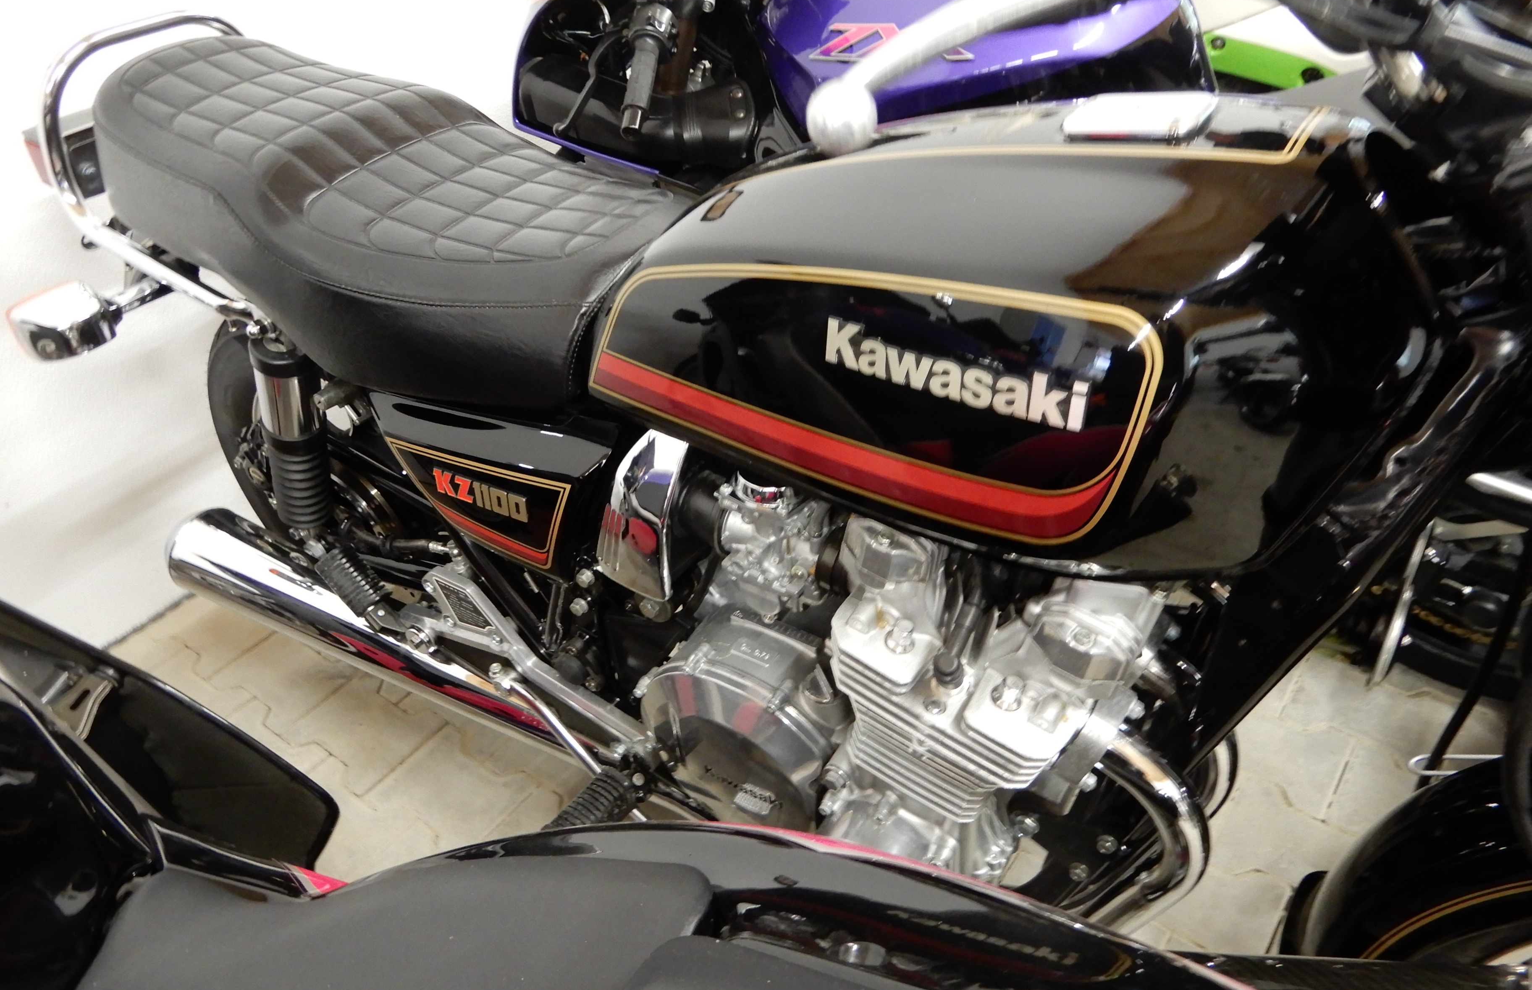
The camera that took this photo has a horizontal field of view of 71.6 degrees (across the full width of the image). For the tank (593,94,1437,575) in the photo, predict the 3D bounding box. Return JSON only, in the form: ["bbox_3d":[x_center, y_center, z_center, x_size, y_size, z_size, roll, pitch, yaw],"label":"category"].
[{"bbox_3d":[0.148,-0.181,0.838,0.635,0.284,0.304,16,44,24],"label":"tank"}]

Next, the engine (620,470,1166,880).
[{"bbox_3d":[0.149,0.101,1.090,0.475,0.525,0.470,16,44,24],"label":"engine"}]

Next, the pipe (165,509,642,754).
[{"bbox_3d":[-0.388,0.182,1.238,0.750,0.112,0.112,18,45,20],"label":"pipe"}]

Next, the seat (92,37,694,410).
[{"bbox_3d":[-0.404,-0.299,1.129,0.770,0.257,0.280,16,44,24],"label":"seat"}]

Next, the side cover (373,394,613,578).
[{"bbox_3d":[-0.289,-0.019,1.101,0.335,0.190,0.077,16,44,24],"label":"side cover"}]

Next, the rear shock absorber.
[{"bbox_3d":[-0.527,-0.052,1.203,0.066,0.350,0.066,29,49,10],"label":"rear shock absorber"}]

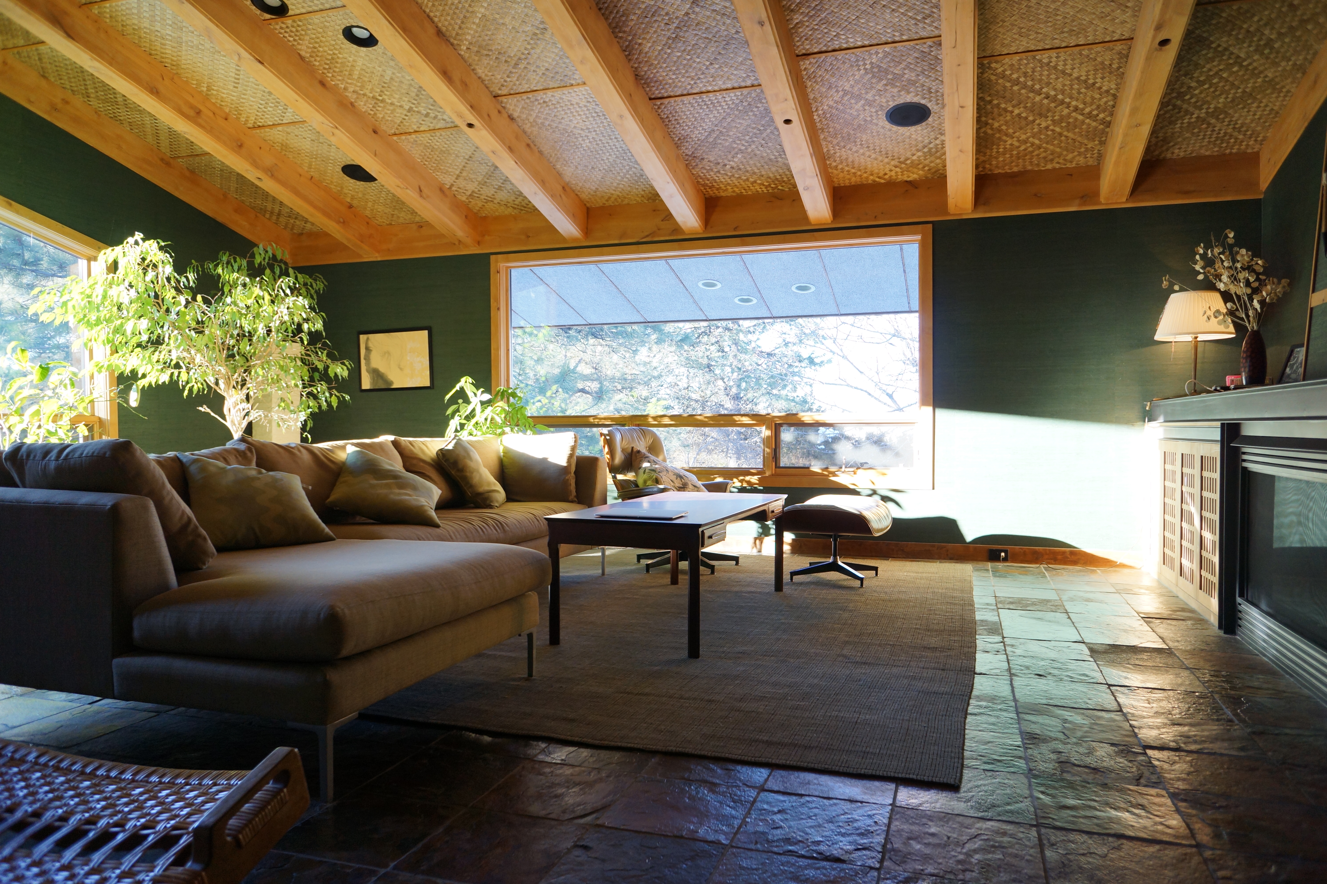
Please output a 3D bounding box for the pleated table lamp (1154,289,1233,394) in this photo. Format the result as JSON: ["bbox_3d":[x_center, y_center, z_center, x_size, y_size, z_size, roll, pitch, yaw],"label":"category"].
[{"bbox_3d":[2.737,-0.508,4.562,0.420,0.565,0.420,0,1,19],"label":"pleated table lamp"}]

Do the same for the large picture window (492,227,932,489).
[{"bbox_3d":[0.216,-0.529,5.955,3.064,1.630,0.120,0,1,19],"label":"large picture window"}]

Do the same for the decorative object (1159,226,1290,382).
[{"bbox_3d":[2.665,-0.604,4.172,0.500,0.780,0.480,0,1,19],"label":"decorative object"}]

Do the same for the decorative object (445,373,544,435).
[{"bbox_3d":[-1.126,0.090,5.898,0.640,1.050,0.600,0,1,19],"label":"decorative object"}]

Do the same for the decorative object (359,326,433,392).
[{"bbox_3d":[-2.033,-0.619,6.675,0.655,0.463,0.030,0,1,19],"label":"decorative object"}]

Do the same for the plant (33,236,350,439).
[{"bbox_3d":[-2.430,-0.137,4.557,1.550,1.810,1.250,-1,1,-28],"label":"plant"}]

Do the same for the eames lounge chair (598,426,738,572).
[{"bbox_3d":[0.074,0.330,5.334,0.860,0.830,0.840,1,2,31],"label":"eames lounge chair"}]

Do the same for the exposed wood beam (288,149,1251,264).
[{"bbox_3d":[0.160,-1.477,5.889,6.594,0.239,0.100,0,1,19],"label":"exposed wood beam"}]

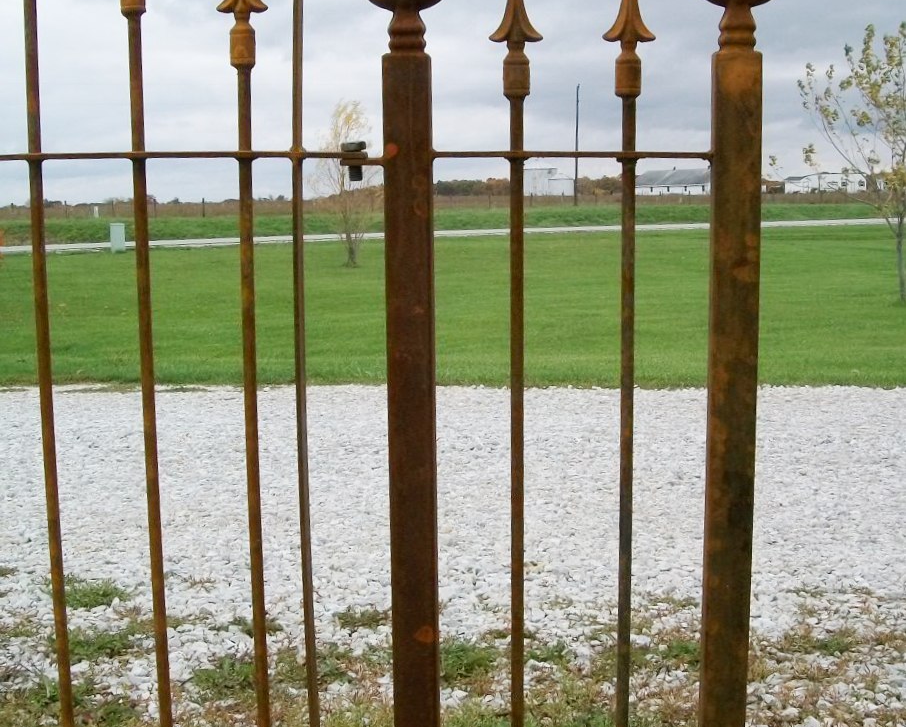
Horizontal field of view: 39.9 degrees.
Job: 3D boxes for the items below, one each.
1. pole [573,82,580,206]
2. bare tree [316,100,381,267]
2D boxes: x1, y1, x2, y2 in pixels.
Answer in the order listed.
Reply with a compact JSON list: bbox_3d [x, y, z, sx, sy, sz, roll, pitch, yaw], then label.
[{"bbox_3d":[8.772,-15.430,88.000,0.300,8.600,0.300,0,8,4],"label":"pole"},{"bbox_3d":[-1.673,-2.882,20.000,1.050,2.720,1.050,0,8,4],"label":"bare tree"}]

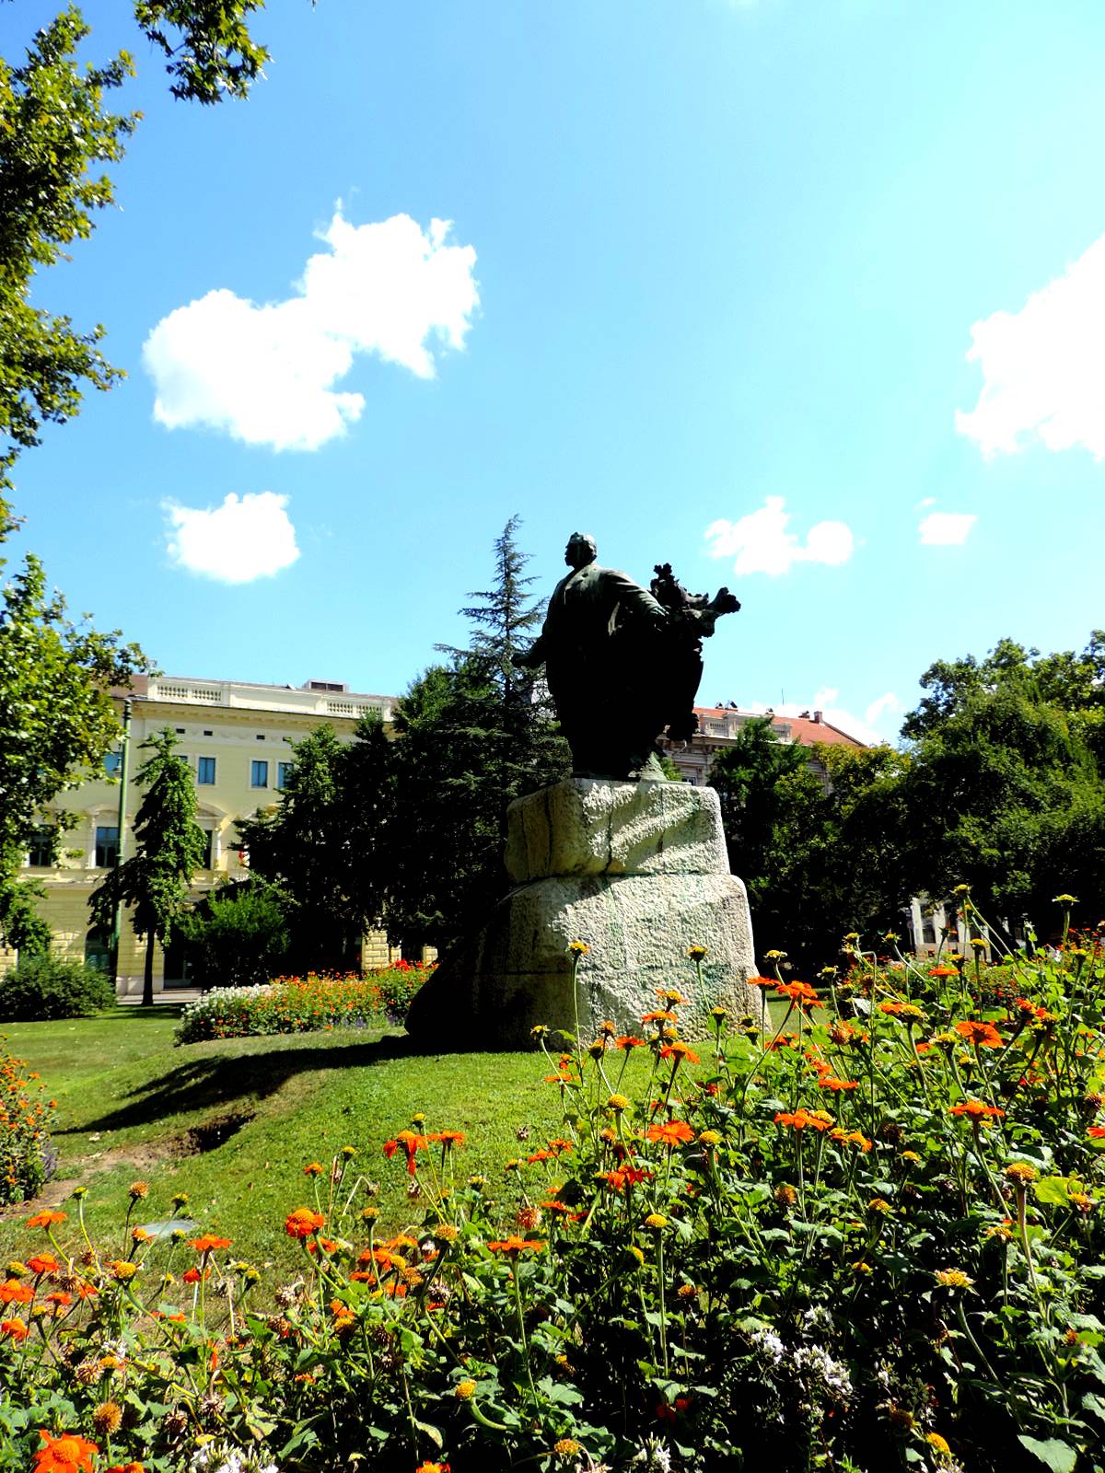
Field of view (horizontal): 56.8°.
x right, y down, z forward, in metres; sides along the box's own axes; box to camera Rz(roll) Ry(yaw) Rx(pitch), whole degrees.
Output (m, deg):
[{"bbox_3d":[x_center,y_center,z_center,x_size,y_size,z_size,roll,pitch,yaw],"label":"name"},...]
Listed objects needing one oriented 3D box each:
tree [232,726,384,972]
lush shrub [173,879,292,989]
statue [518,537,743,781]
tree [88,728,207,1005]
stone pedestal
[{"bbox_3d":[-9.149,4.609,37.936,5.200,10.470,5.200,-2,-12,0],"label":"tree"},{"bbox_3d":[-10.514,6.836,33.376,3.600,4.280,3.600,-2,-12,0],"label":"lush shrub"},{"bbox_3d":[0.976,-0.974,13.193,2.200,3.430,1.700,6,-14,-31],"label":"statue"},{"bbox_3d":[-14.642,4.698,36.930,4.200,10.100,4.200,-2,-12,0],"label":"tree"},{"bbox_3d":[0.316,2.159,12.627,3.300,2.890,3.300,4,-14,-26],"label":"stone pedestal"}]

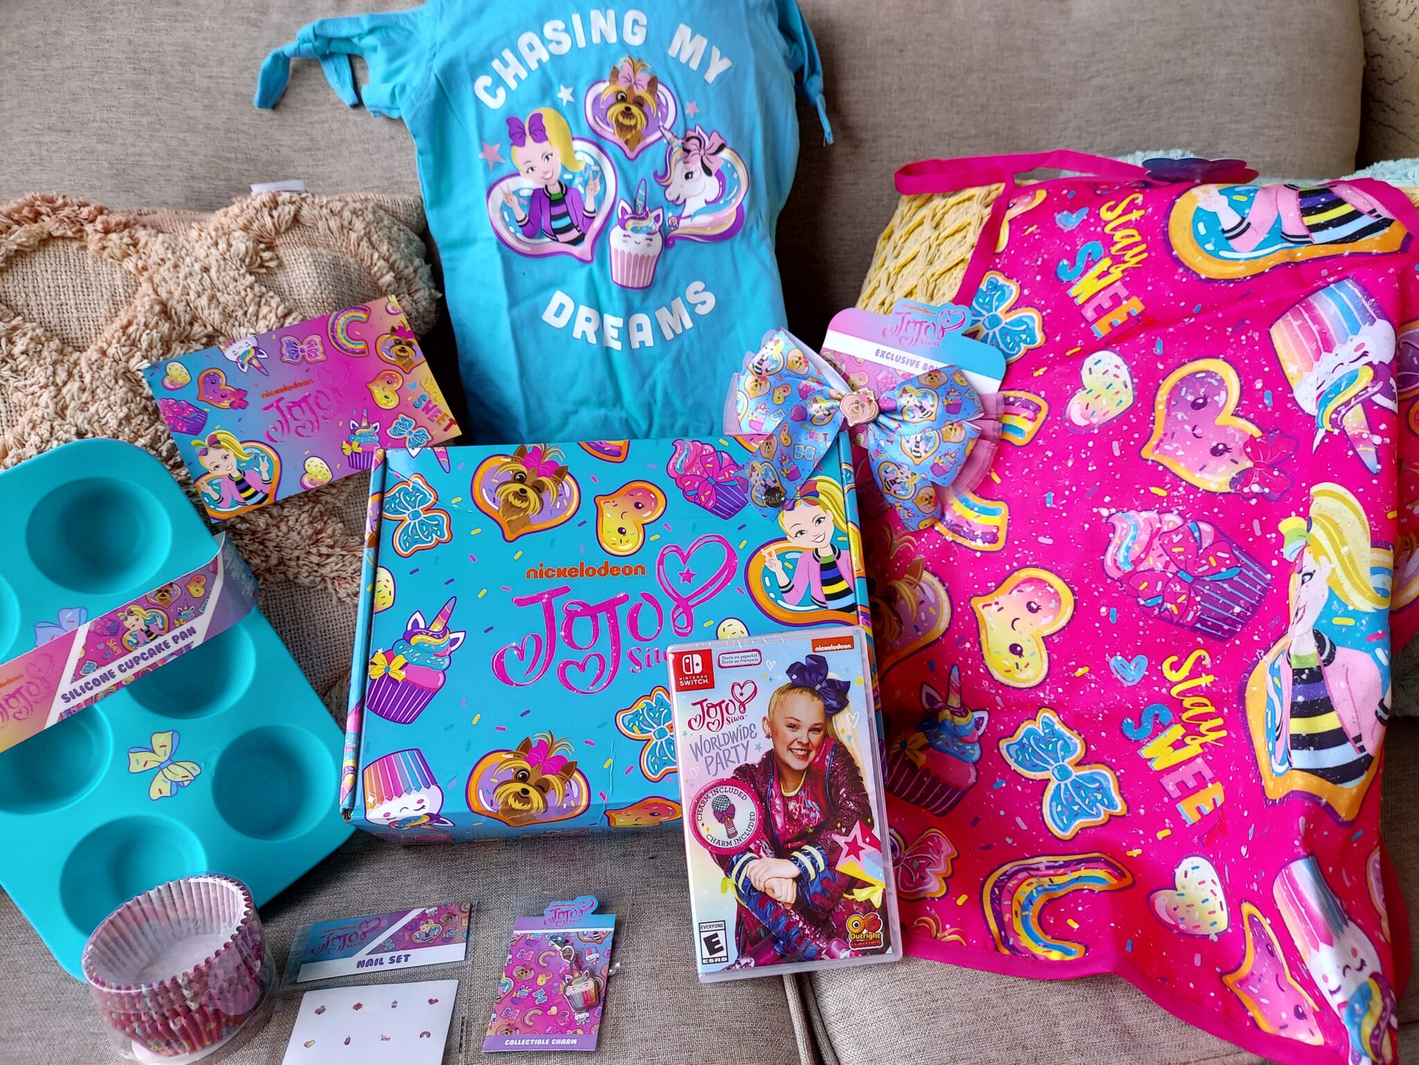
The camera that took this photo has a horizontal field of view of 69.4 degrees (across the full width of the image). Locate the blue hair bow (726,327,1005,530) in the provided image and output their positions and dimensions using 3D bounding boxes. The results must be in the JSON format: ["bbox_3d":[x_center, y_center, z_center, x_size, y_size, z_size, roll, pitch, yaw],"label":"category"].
[{"bbox_3d":[0.092,-0.062,0.622,0.162,0.112,0.045,12,-15,3],"label":"blue hair bow"}]

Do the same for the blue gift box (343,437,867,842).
[{"bbox_3d":[-0.054,0.063,0.628,0.293,0.094,0.220,-2,65,-3],"label":"blue gift box"}]

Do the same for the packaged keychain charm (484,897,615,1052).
[{"bbox_3d":[-0.079,0.223,0.526,0.054,0.006,0.097,-1,25,2],"label":"packaged keychain charm"}]

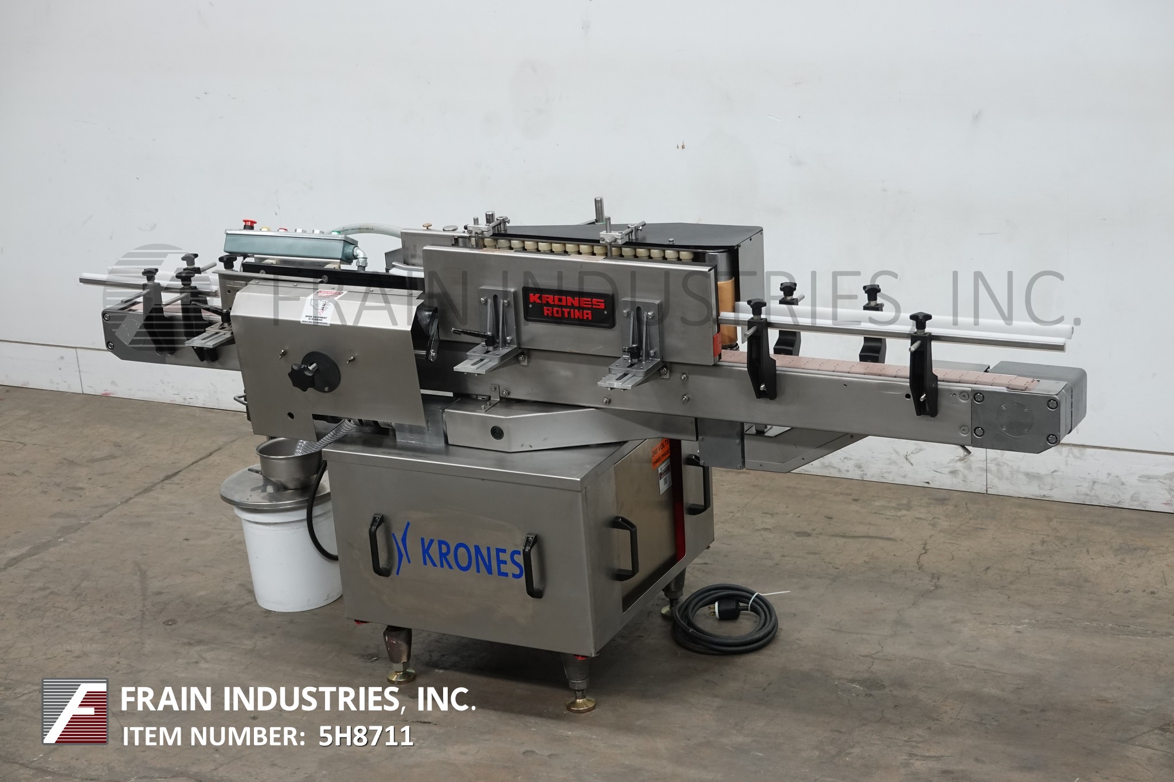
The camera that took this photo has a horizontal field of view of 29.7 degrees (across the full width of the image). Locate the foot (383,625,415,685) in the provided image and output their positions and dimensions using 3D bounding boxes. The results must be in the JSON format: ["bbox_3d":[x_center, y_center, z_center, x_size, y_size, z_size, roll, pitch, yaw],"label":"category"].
[{"bbox_3d":[-0.501,0.692,5.885,0.078,0.160,0.078,-3,19,1],"label":"foot"}]

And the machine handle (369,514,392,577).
[{"bbox_3d":[-0.533,0.403,5.662,0.023,0.172,0.047,6,21,26],"label":"machine handle"}]

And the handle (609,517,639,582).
[{"bbox_3d":[0.099,0.397,5.560,0.050,0.172,0.023,6,21,26],"label":"handle"}]

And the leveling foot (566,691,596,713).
[{"bbox_3d":[-0.016,0.789,5.680,0.078,0.047,0.078,-3,19,1],"label":"leveling foot"}]

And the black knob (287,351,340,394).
[{"bbox_3d":[-0.705,-0.032,5.680,0.118,0.114,0.080,6,28,26],"label":"black knob"}]

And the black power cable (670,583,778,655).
[{"bbox_3d":[0.376,0.625,6.061,0.300,0.060,0.330,-4,19,0],"label":"black power cable"}]

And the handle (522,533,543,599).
[{"bbox_3d":[-0.140,0.441,5.472,0.023,0.172,0.047,6,21,26],"label":"handle"}]

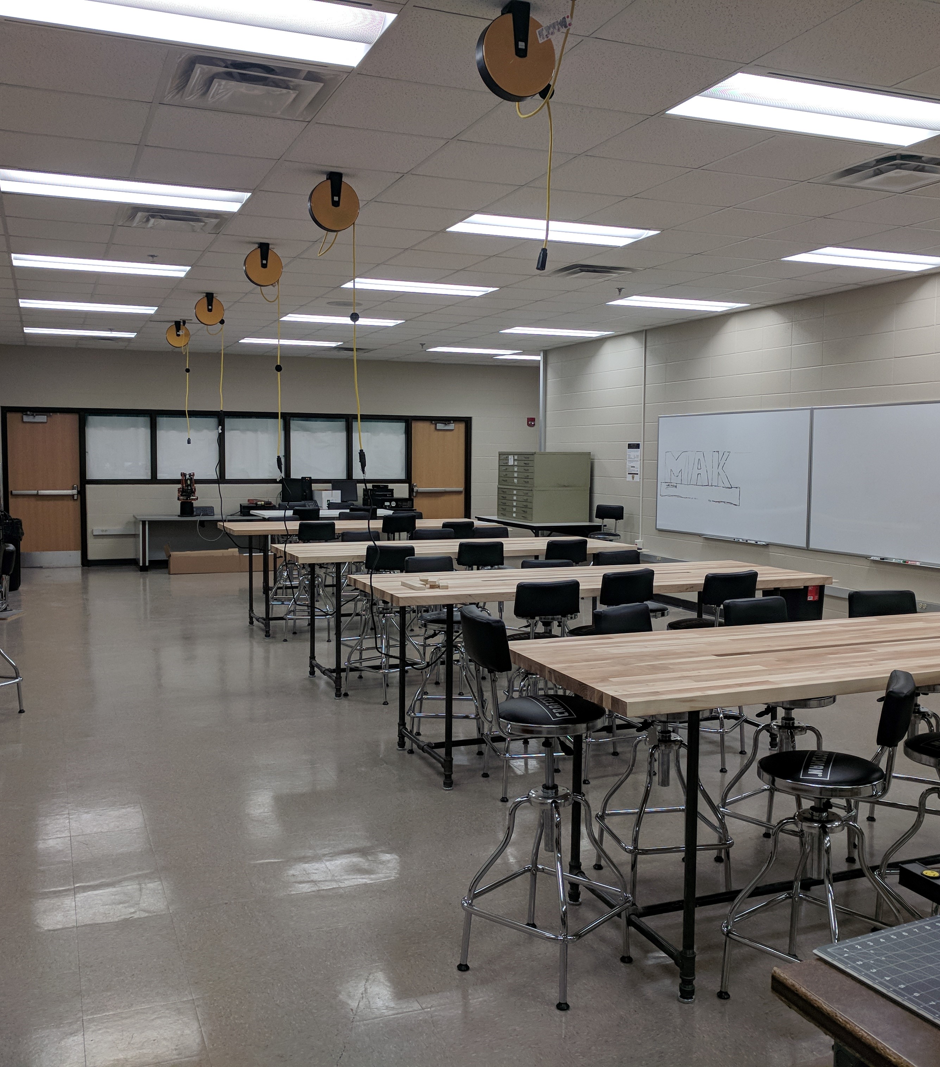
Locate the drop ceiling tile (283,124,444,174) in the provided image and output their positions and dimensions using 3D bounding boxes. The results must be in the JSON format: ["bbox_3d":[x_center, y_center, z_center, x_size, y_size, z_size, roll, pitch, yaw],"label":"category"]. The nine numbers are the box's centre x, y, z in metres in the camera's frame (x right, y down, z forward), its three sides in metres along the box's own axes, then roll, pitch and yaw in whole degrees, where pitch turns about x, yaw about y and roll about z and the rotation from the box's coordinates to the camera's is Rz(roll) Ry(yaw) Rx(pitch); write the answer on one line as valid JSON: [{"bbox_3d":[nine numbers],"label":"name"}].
[{"bbox_3d":[-0.465,-1.697,4.701,0.600,0.020,0.600,-1,5,-22],"label":"drop ceiling tile"}]

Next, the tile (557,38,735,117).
[{"bbox_3d":[0.553,-1.620,3.785,0.603,0.024,0.603,-1,5,-22],"label":"tile"}]

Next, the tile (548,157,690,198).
[{"bbox_3d":[0.667,-1.725,5.159,0.605,0.020,0.605,-1,5,-22],"label":"tile"}]

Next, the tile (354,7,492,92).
[{"bbox_3d":[-0.018,-1.603,3.565,0.600,0.018,0.600,-1,5,-22],"label":"tile"}]

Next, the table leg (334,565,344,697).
[{"bbox_3d":[-0.857,0.625,6.940,0.046,0.900,0.046,-1,5,-22],"label":"table leg"}]

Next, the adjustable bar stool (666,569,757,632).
[{"bbox_3d":[1.233,0.682,5.659,0.500,1.018,0.520,-2,5,-29],"label":"adjustable bar stool"}]

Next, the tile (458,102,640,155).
[{"bbox_3d":[0.324,-1.662,4.354,0.600,0.018,0.600,-1,5,-22],"label":"tile"}]

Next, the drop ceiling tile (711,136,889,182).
[{"bbox_3d":[1.460,-1.691,4.811,0.600,0.020,0.600,-1,5,-22],"label":"drop ceiling tile"}]

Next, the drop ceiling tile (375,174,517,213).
[{"bbox_3d":[-0.126,-1.753,5.488,0.600,0.020,0.600,-1,5,-21],"label":"drop ceiling tile"}]

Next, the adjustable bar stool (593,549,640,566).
[{"bbox_3d":[0.966,0.610,6.323,0.450,0.990,0.480,-1,5,-22],"label":"adjustable bar stool"}]

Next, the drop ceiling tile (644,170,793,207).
[{"bbox_3d":[1.232,-1.733,5.369,0.600,0.020,0.600,-1,5,-21],"label":"drop ceiling tile"}]

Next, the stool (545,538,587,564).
[{"bbox_3d":[0.561,0.534,7.409,0.420,1.030,0.470,-1,5,-22],"label":"stool"}]

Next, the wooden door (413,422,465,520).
[{"bbox_3d":[-0.482,-0.693,16.382,0.890,2.060,0.050,-1,5,-22],"label":"wooden door"}]

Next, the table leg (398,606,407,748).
[{"bbox_3d":[-0.367,0.719,5.769,0.046,0.900,0.046,0,4,0],"label":"table leg"}]

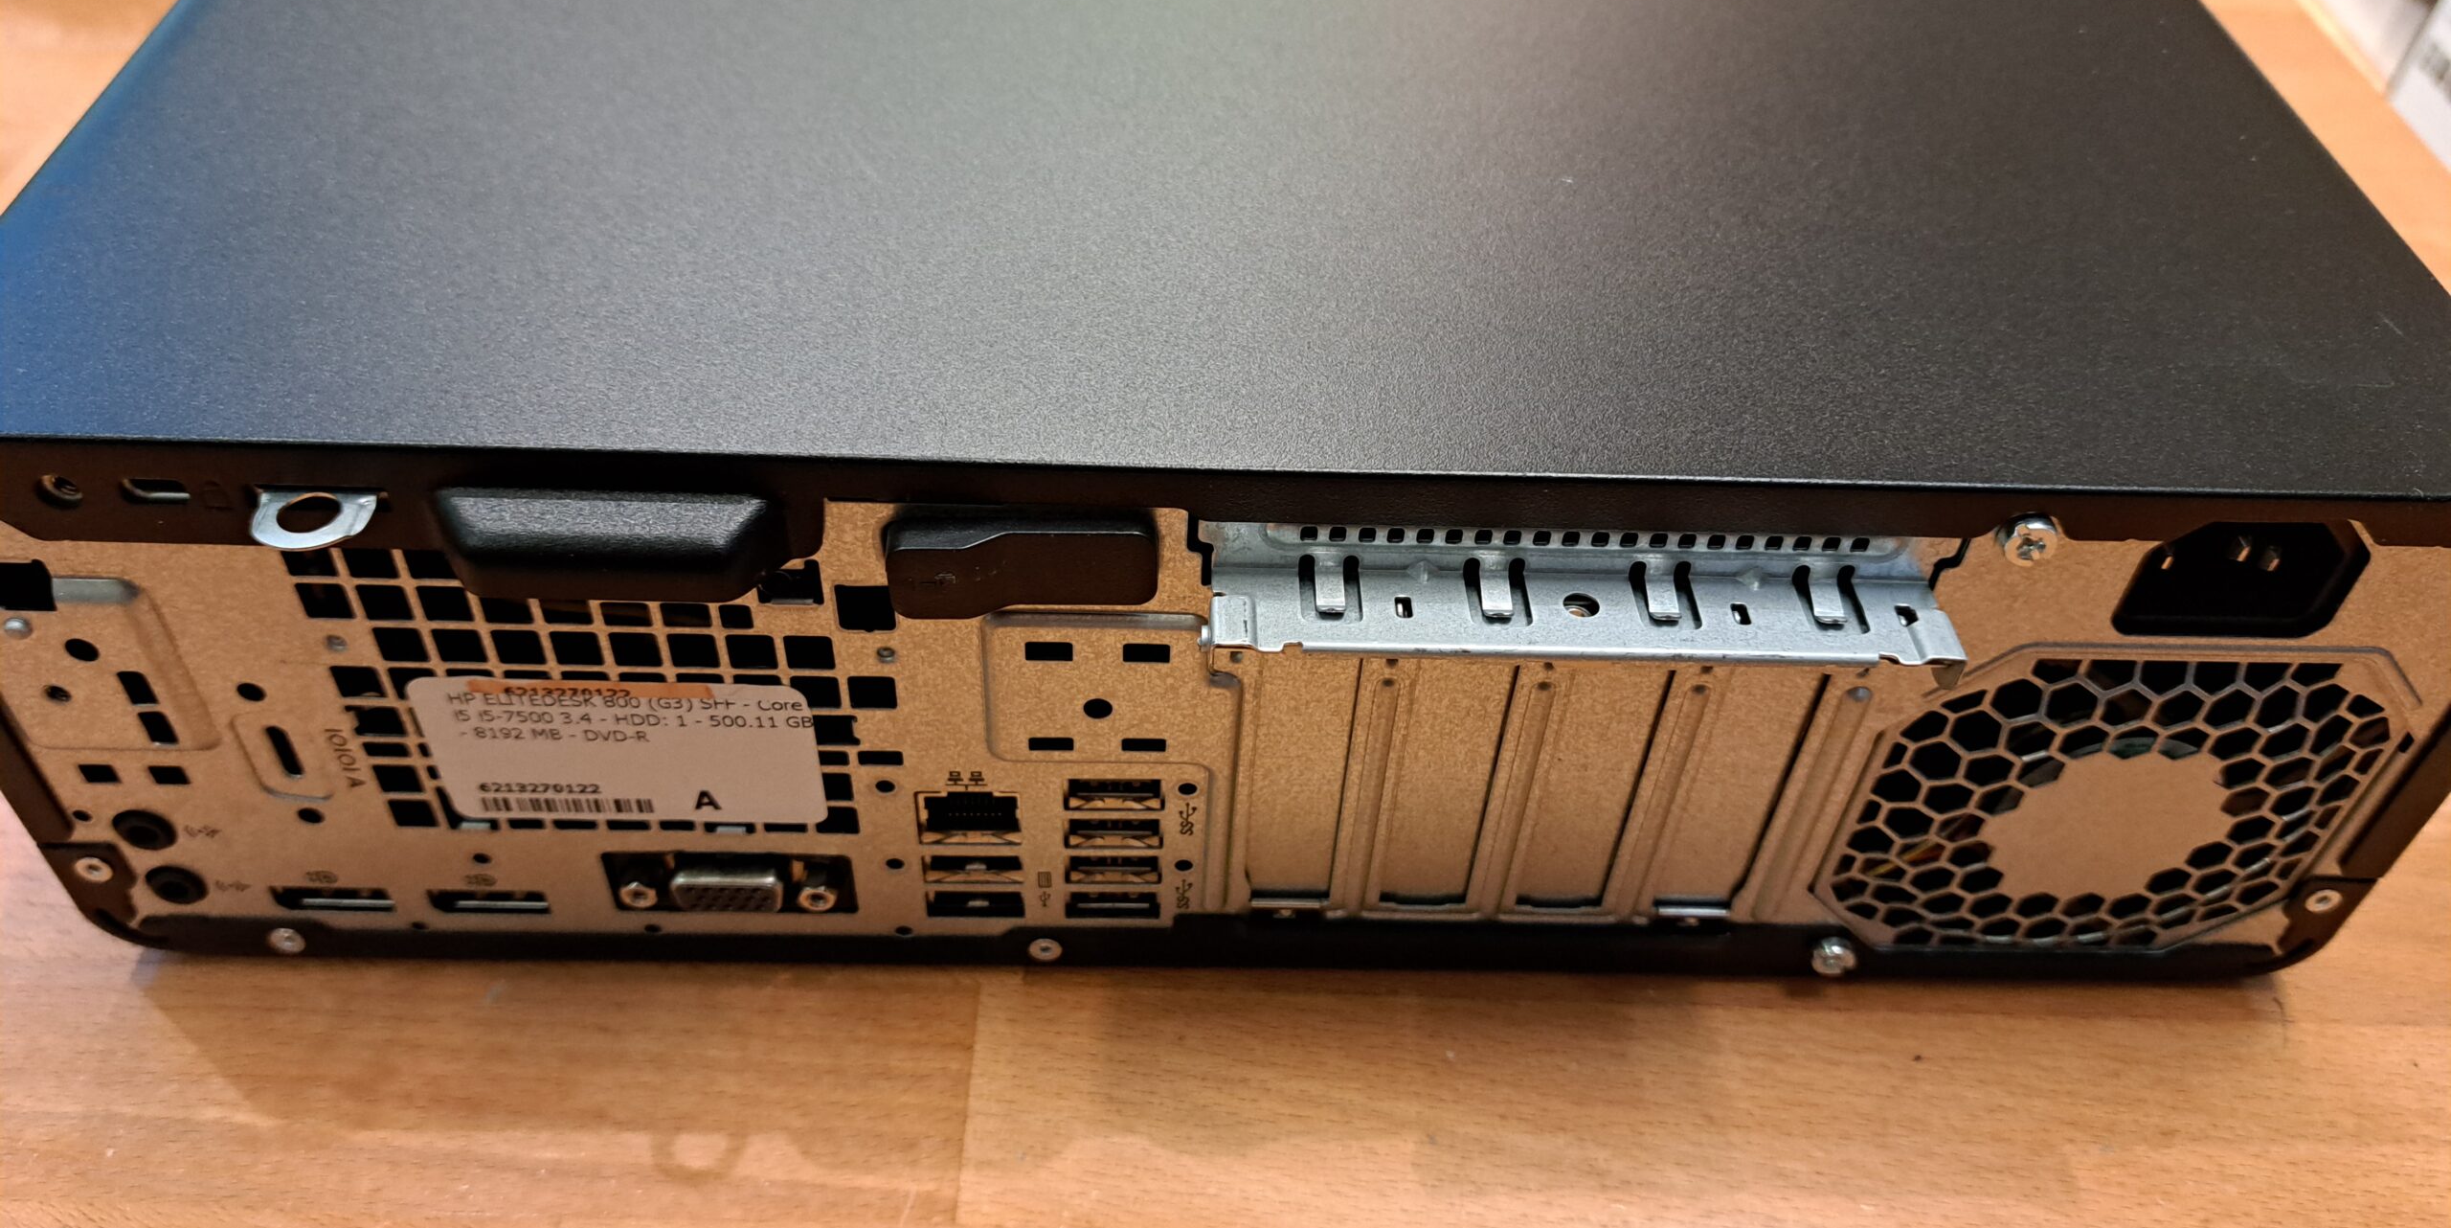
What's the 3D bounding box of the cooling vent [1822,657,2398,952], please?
[{"bbox_3d":[0.122,0.028,0.238,0.068,0.064,0.004,1,45,-3],"label":"cooling vent"}]

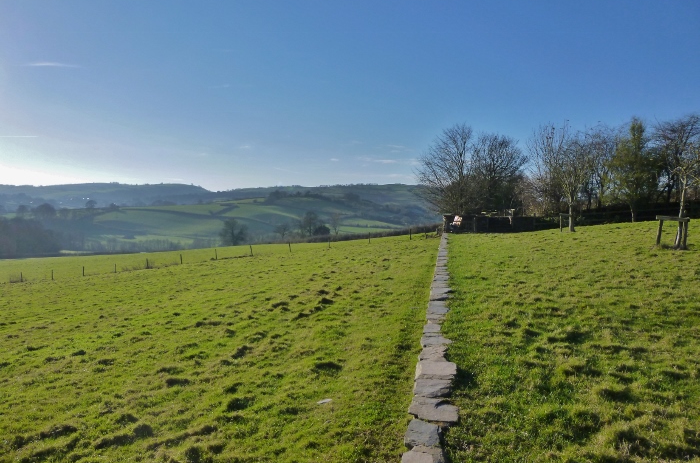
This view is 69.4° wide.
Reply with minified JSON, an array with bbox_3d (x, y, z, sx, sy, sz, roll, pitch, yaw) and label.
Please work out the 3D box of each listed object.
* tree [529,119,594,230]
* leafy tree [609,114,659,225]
[{"bbox_3d":[10.983,-2.883,26.500,3.400,5.600,3.200,0,2,0],"label":"tree"},{"bbox_3d":[17.386,-3.741,31.000,3.000,6.400,3.000,0,2,0],"label":"leafy tree"}]

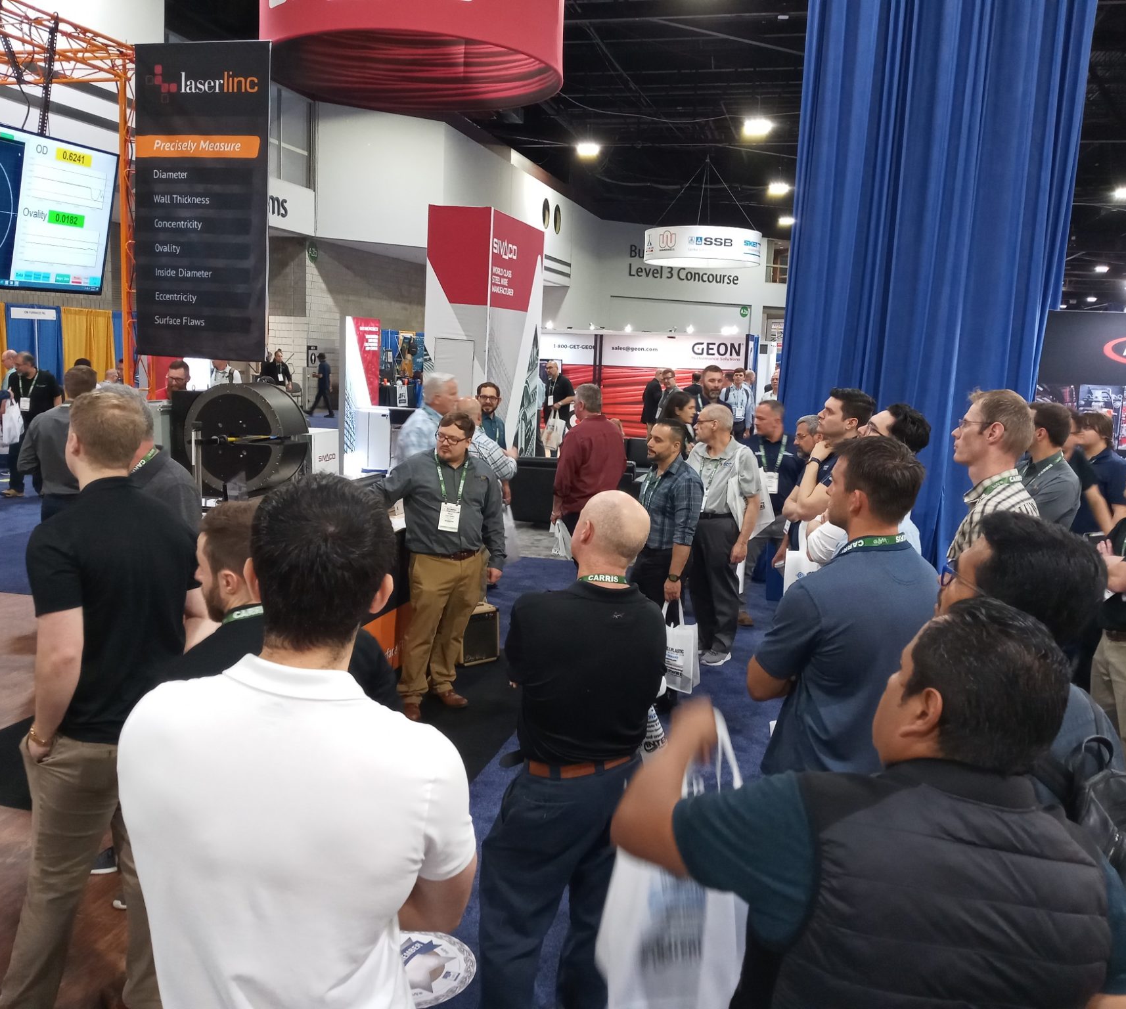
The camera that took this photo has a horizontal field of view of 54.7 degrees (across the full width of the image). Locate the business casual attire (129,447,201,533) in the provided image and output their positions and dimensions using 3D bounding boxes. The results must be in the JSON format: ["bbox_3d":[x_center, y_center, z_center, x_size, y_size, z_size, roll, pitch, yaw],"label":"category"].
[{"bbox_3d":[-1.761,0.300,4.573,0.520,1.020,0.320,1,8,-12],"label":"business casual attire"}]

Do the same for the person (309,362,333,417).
[{"bbox_3d":[-6.642,-3.151,29.806,0.720,1.540,0.480,3,8,6],"label":"person"}]

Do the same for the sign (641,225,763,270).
[{"bbox_3d":[4.239,-7.825,33.000,3.550,0.950,3.550,2,8,0],"label":"sign"}]

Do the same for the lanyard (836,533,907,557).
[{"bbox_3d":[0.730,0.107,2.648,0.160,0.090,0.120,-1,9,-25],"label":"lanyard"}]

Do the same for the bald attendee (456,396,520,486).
[{"bbox_3d":[-0.625,0.155,7.118,0.580,1.710,0.400,4,8,12],"label":"bald attendee"}]

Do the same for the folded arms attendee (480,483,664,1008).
[{"bbox_3d":[0.034,0.794,2.825,0.480,1.680,0.400,1,8,-10],"label":"folded arms attendee"}]

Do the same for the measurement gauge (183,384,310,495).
[{"bbox_3d":[-1.915,-0.400,6.620,0.640,0.650,0.380,3,8,8],"label":"measurement gauge"}]

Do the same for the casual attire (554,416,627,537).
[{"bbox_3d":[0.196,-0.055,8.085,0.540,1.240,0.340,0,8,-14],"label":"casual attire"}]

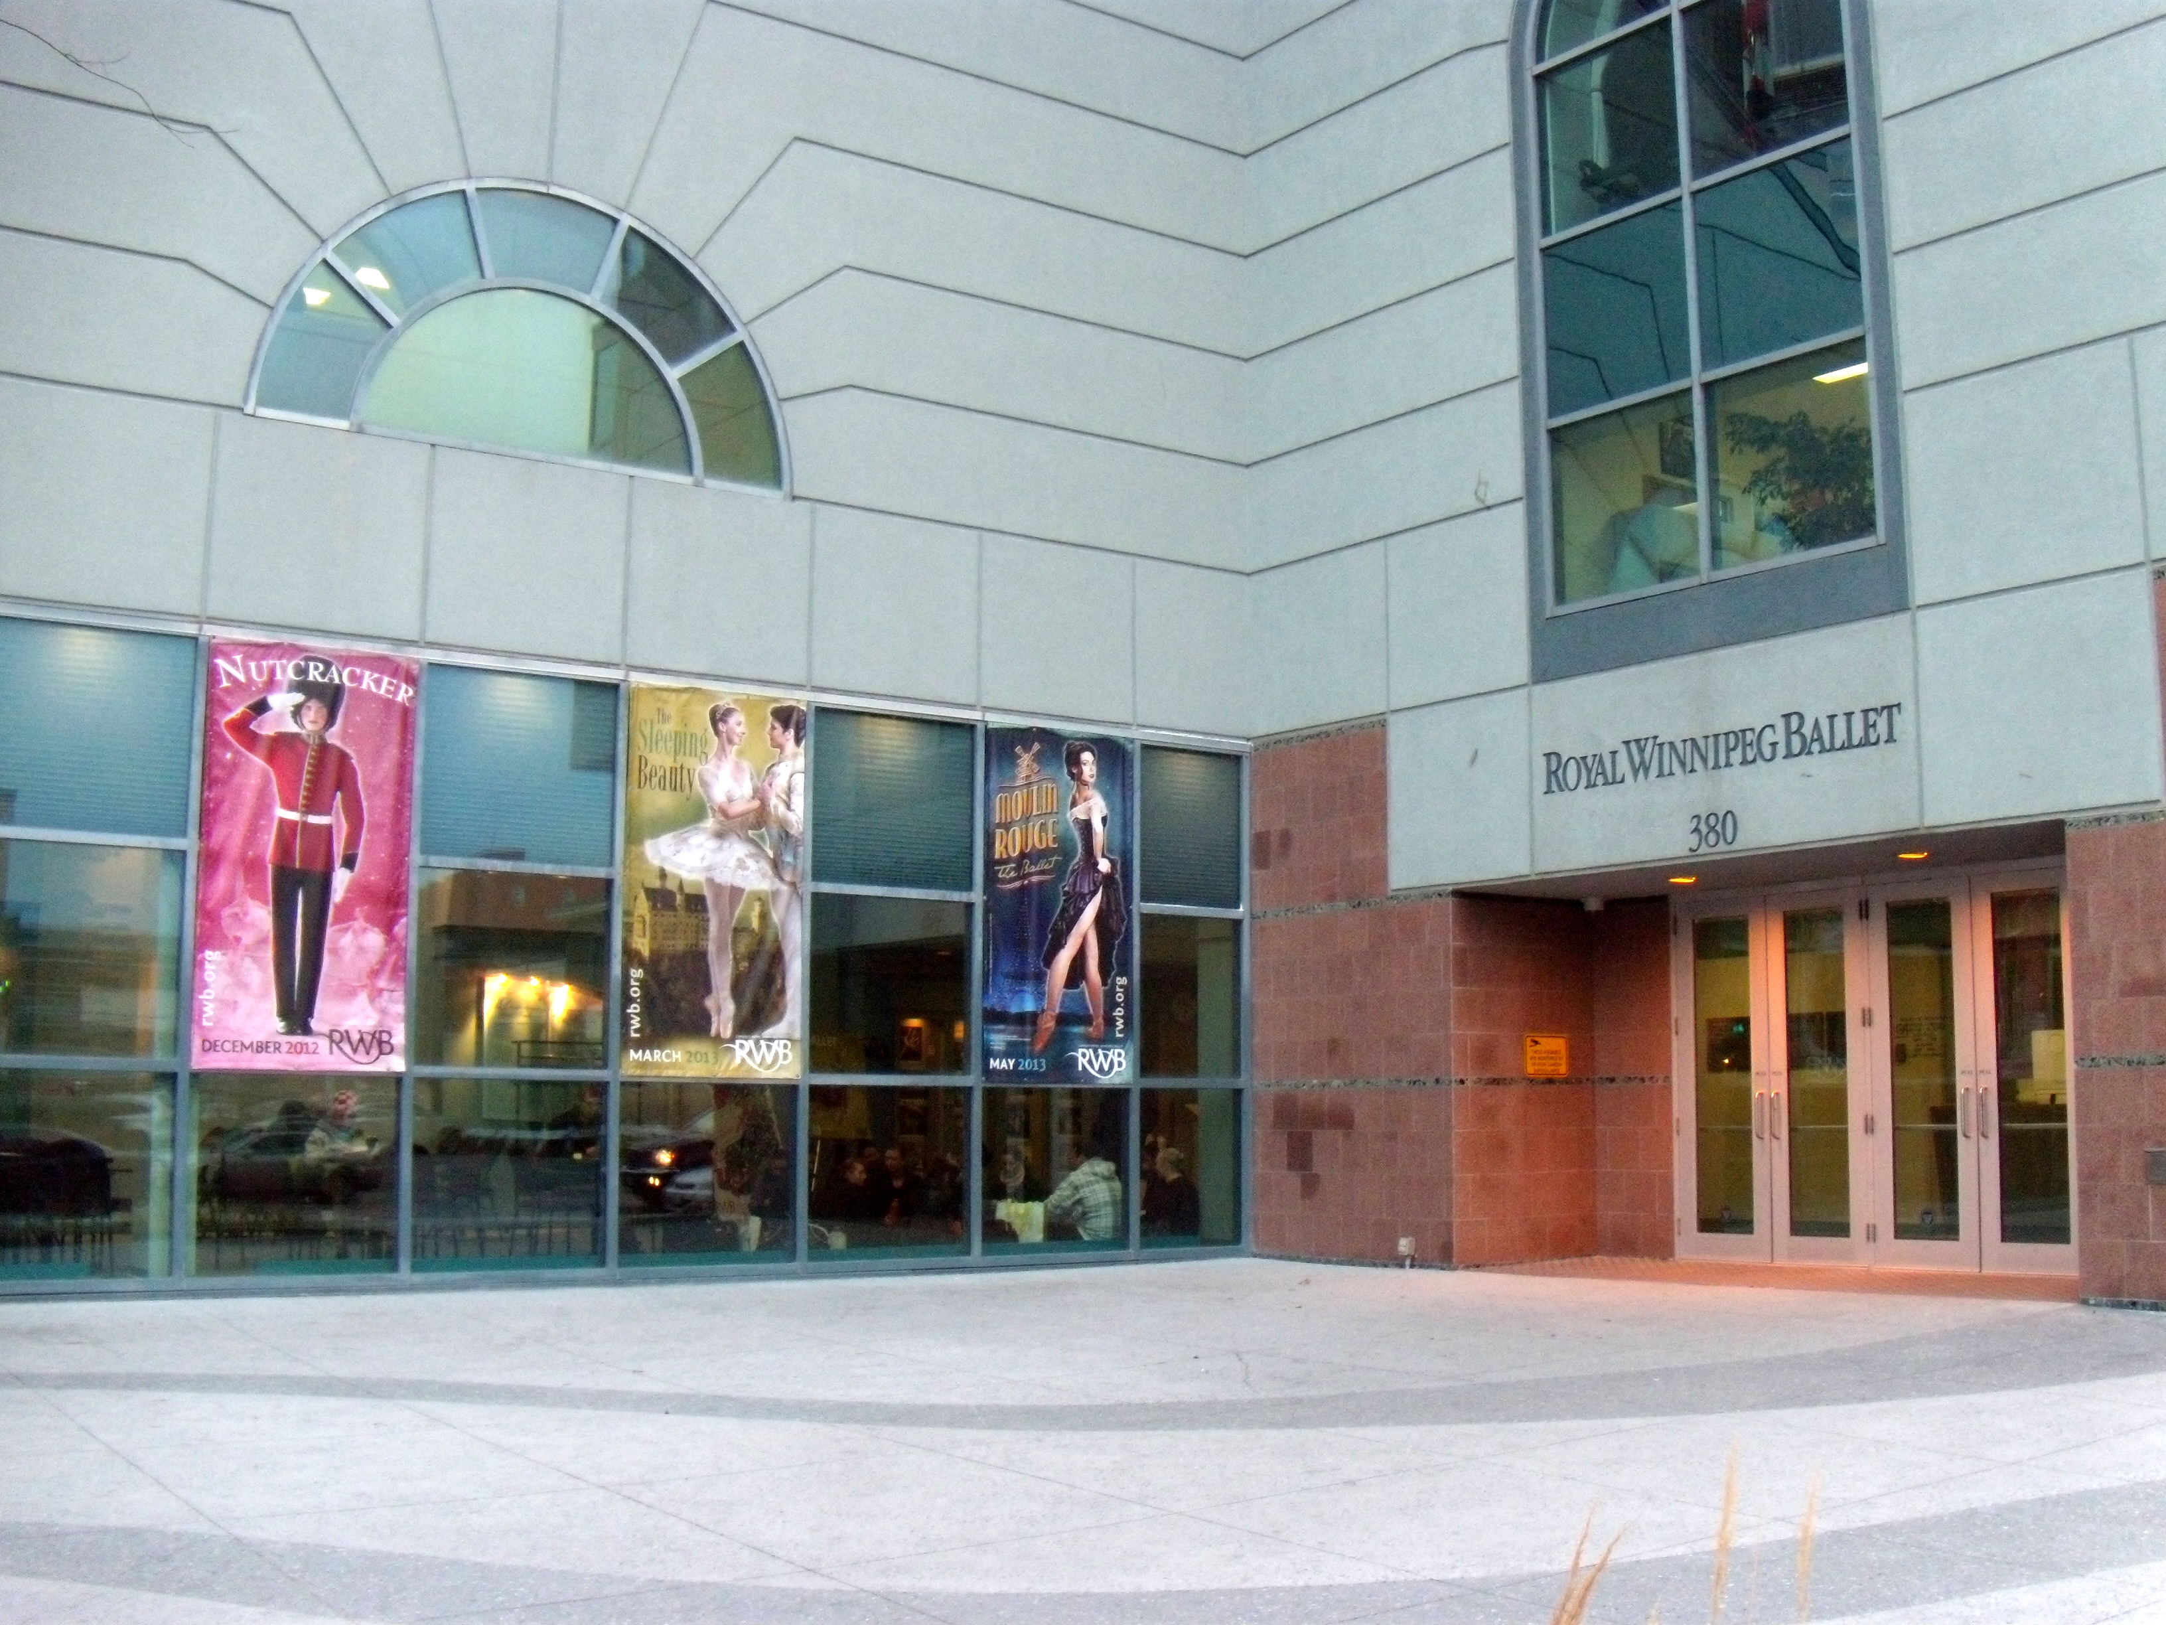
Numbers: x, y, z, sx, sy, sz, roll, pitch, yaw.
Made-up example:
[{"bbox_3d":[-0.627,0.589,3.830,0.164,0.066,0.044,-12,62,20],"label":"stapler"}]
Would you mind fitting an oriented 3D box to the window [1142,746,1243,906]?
[{"bbox_3d":[0.792,0.121,16.473,0.946,1.157,0.100,5,-8,-35],"label":"window"}]

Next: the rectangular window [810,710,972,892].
[{"bbox_3d":[-1.308,-0.066,15.512,1.215,1.171,0.100,5,-10,-32],"label":"rectangular window"}]

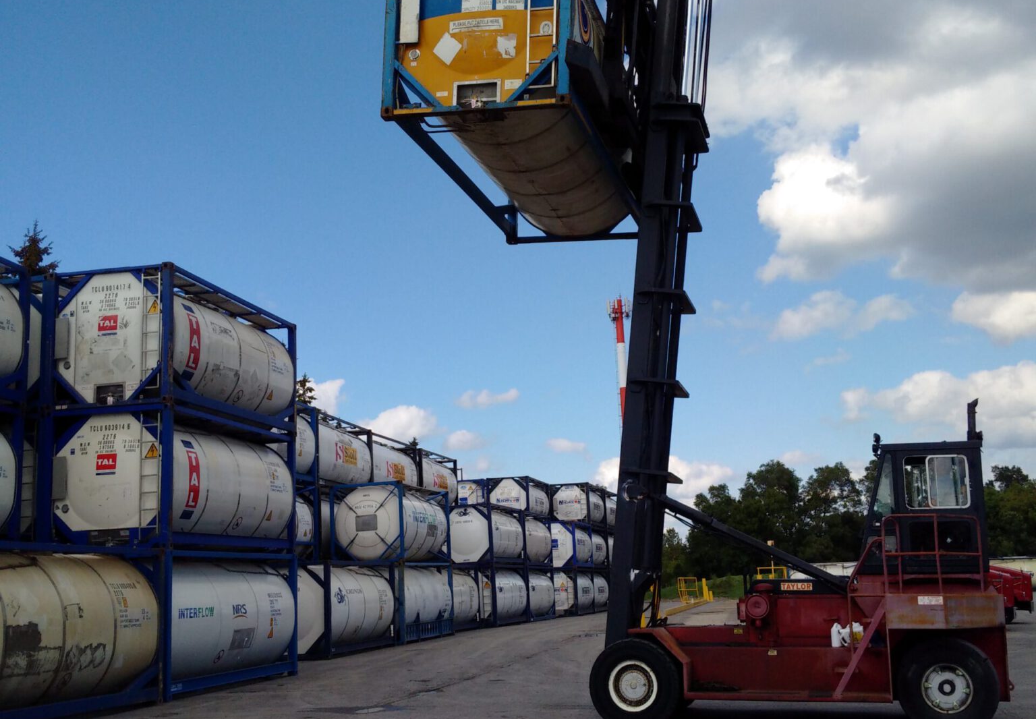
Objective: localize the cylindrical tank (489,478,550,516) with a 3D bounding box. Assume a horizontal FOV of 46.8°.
[{"bbox_3d":[0.138,8.621,71.967,2.438,2.591,6.058,-5,-11,12],"label":"cylindrical tank"}]

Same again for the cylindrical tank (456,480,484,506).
[{"bbox_3d":[-2.356,8.948,73.103,2.438,2.591,6.058,-5,-11,12],"label":"cylindrical tank"}]

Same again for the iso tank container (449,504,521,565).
[{"bbox_3d":[-1.557,8.177,55.075,2.438,2.591,6.058,-5,-11,14],"label":"iso tank container"}]

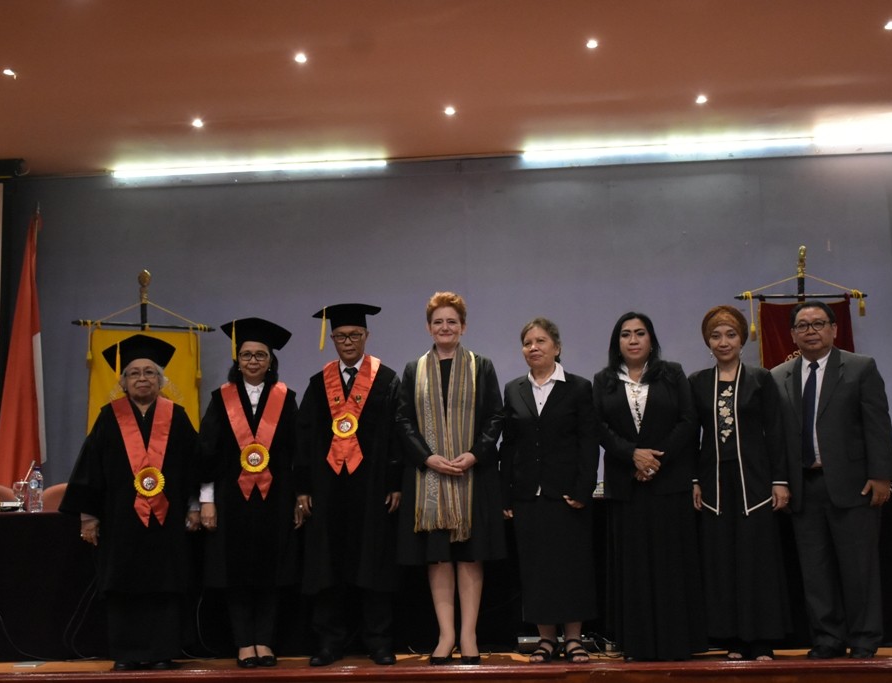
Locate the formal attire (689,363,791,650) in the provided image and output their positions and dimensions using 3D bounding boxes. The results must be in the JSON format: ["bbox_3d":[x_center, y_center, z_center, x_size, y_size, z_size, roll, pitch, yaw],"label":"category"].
[{"bbox_3d":[1.389,0.771,4.845,0.490,1.309,0.360,-4,-7,20],"label":"formal attire"}]

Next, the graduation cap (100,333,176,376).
[{"bbox_3d":[-1.500,0.064,5.030,0.335,0.140,0.300,1,-29,-1],"label":"graduation cap"}]

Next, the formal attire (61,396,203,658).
[{"bbox_3d":[-1.530,0.901,4.963,0.670,1.250,0.360,-1,-7,-2],"label":"formal attire"}]

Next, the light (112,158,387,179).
[{"bbox_3d":[-1.706,-1.505,8.888,2.405,0.080,0.080,-2,-7,4],"label":"light"}]

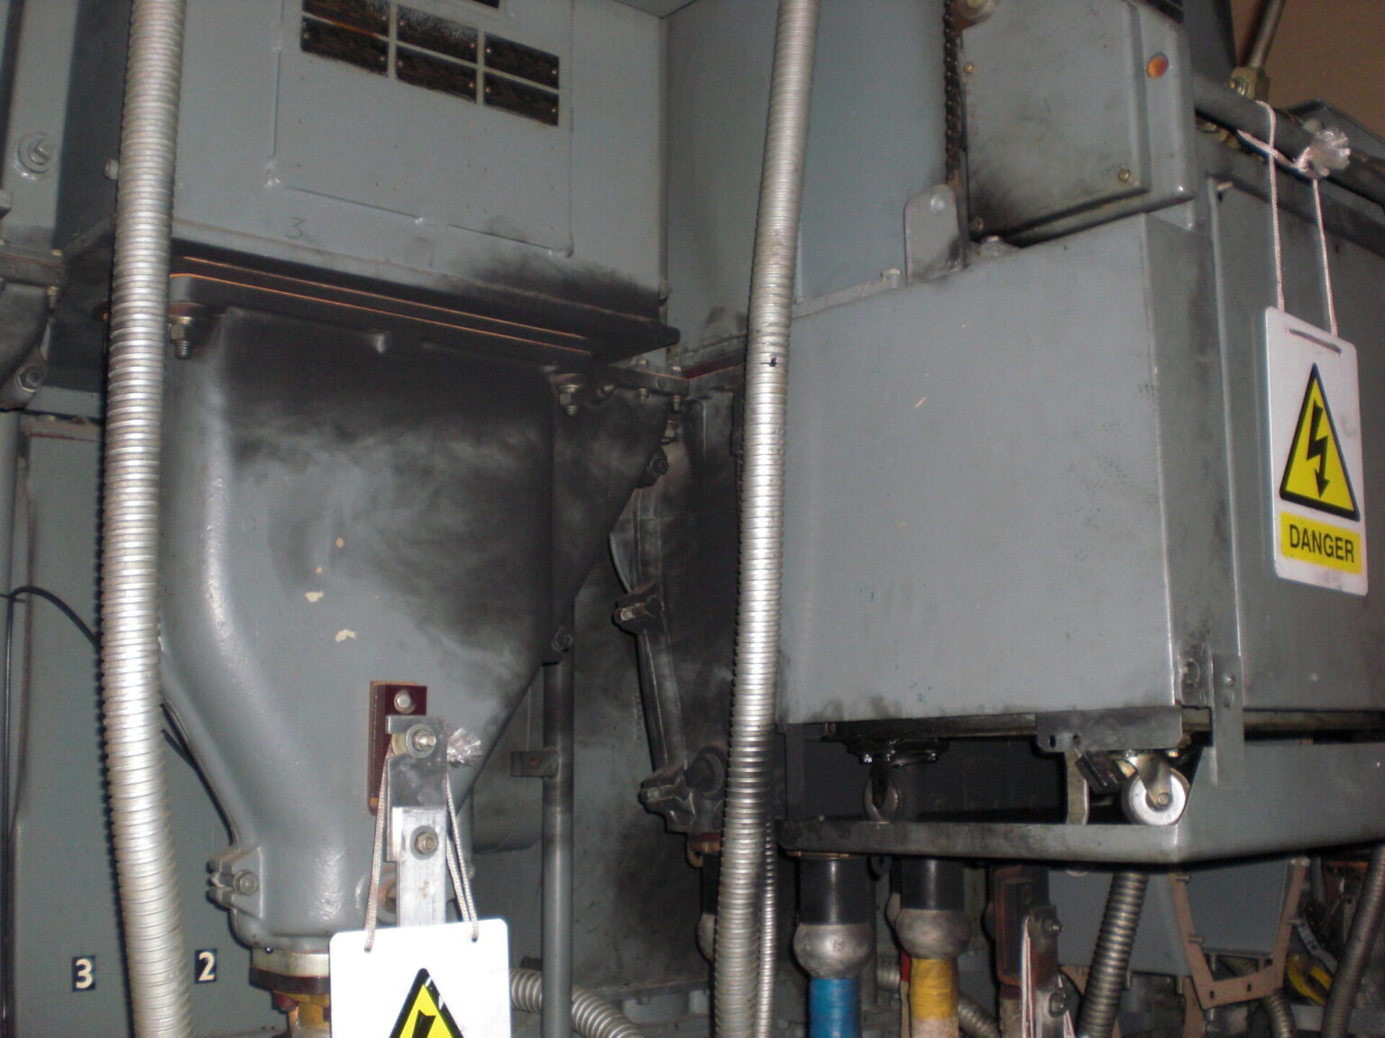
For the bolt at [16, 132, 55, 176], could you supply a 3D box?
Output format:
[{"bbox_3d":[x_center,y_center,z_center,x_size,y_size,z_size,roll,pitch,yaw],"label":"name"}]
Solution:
[{"bbox_3d":[-0.456,-0.255,1.058,0.031,0.031,0.011,8,-13,-42],"label":"bolt"}]

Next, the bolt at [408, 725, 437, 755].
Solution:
[{"bbox_3d":[-0.199,0.166,1.136,0.025,0.025,0.021,8,-13,-42],"label":"bolt"}]

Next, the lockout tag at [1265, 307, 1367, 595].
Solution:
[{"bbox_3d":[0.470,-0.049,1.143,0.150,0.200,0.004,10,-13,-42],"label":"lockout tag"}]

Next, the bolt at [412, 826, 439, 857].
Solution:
[{"bbox_3d":[-0.194,0.238,1.116,0.025,0.025,0.015,8,-13,-42],"label":"bolt"}]

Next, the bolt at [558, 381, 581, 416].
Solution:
[{"bbox_3d":[-0.110,-0.108,1.360,0.022,0.030,0.022,8,-13,-42],"label":"bolt"}]

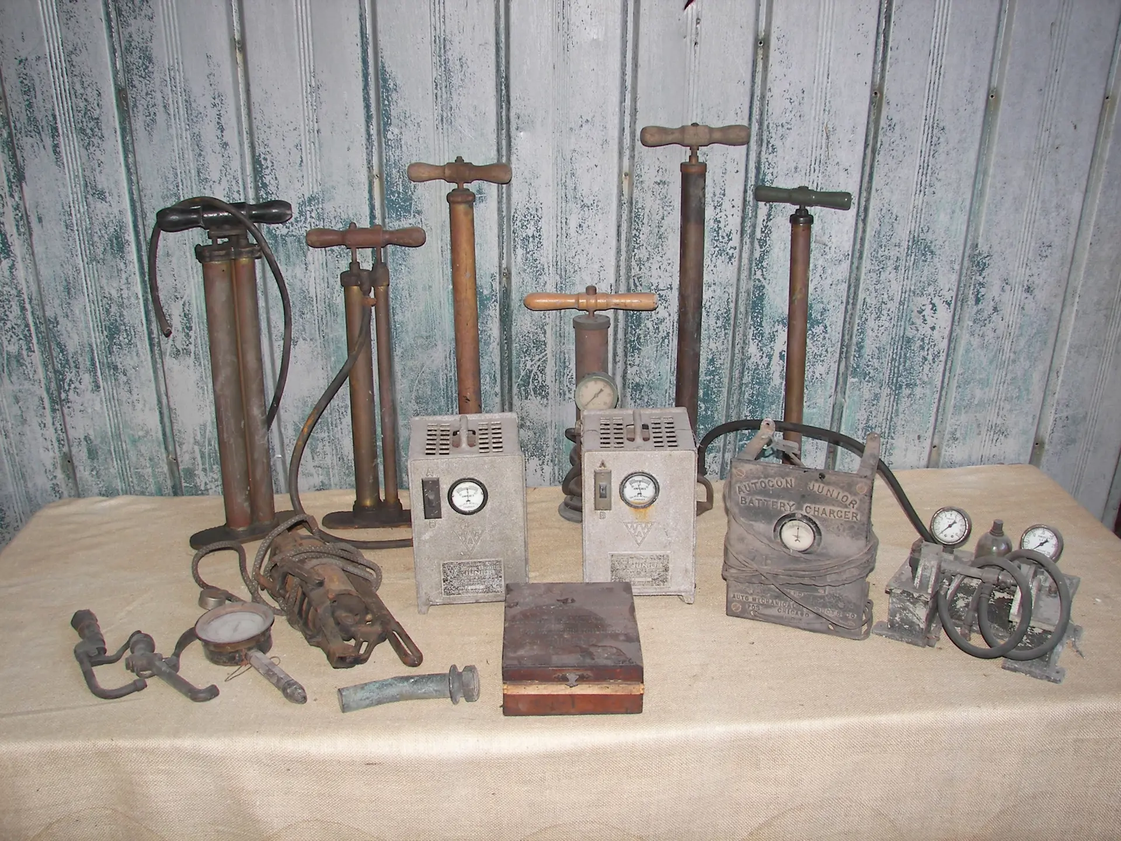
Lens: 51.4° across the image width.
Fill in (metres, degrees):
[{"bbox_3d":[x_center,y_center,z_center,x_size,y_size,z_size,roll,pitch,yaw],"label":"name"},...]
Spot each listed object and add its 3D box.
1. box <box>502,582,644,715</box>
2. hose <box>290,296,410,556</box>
[{"bbox_3d":[0.015,0.302,1.570,0.176,0.073,0.208,-1,22,0],"label":"box"},{"bbox_3d":[-0.338,0.006,1.885,0.210,0.400,0.130,-2,22,-2],"label":"hose"}]

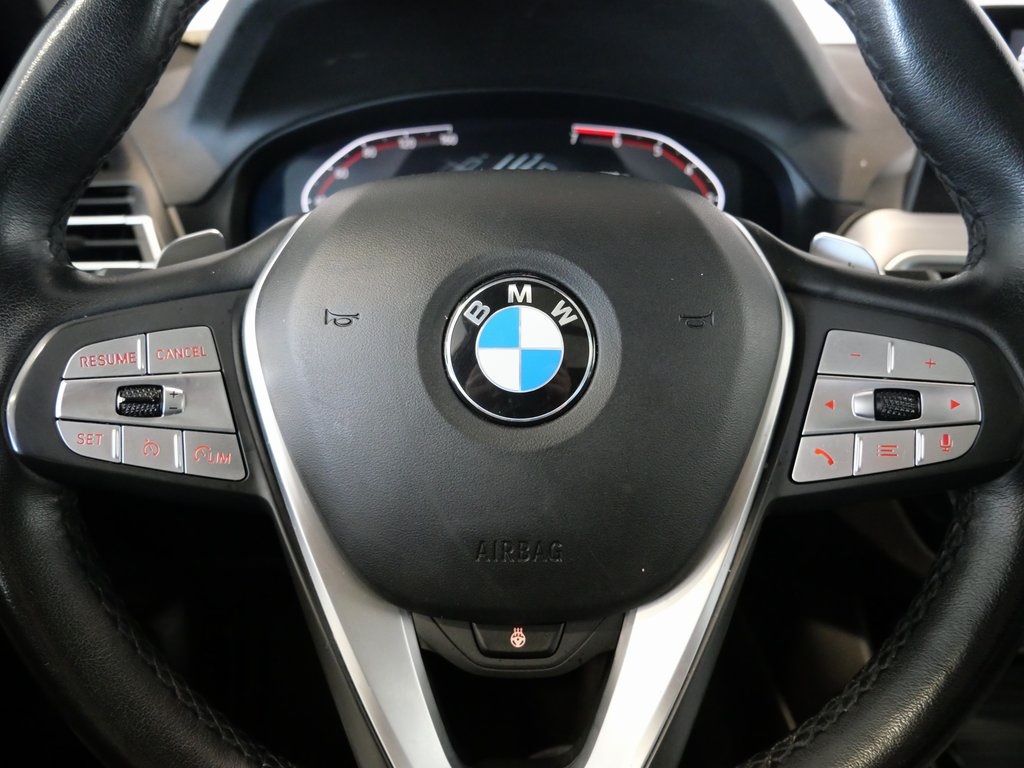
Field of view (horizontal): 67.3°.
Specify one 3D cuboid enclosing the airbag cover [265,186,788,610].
[{"bbox_3d":[0.002,0.004,0.259,0.177,0.149,0.047,0,0,0],"label":"airbag cover"}]

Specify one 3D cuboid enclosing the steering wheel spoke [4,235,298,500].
[{"bbox_3d":[-0.124,-0.006,0.264,0.099,0.093,0.036,0,0,0],"label":"steering wheel spoke"}]

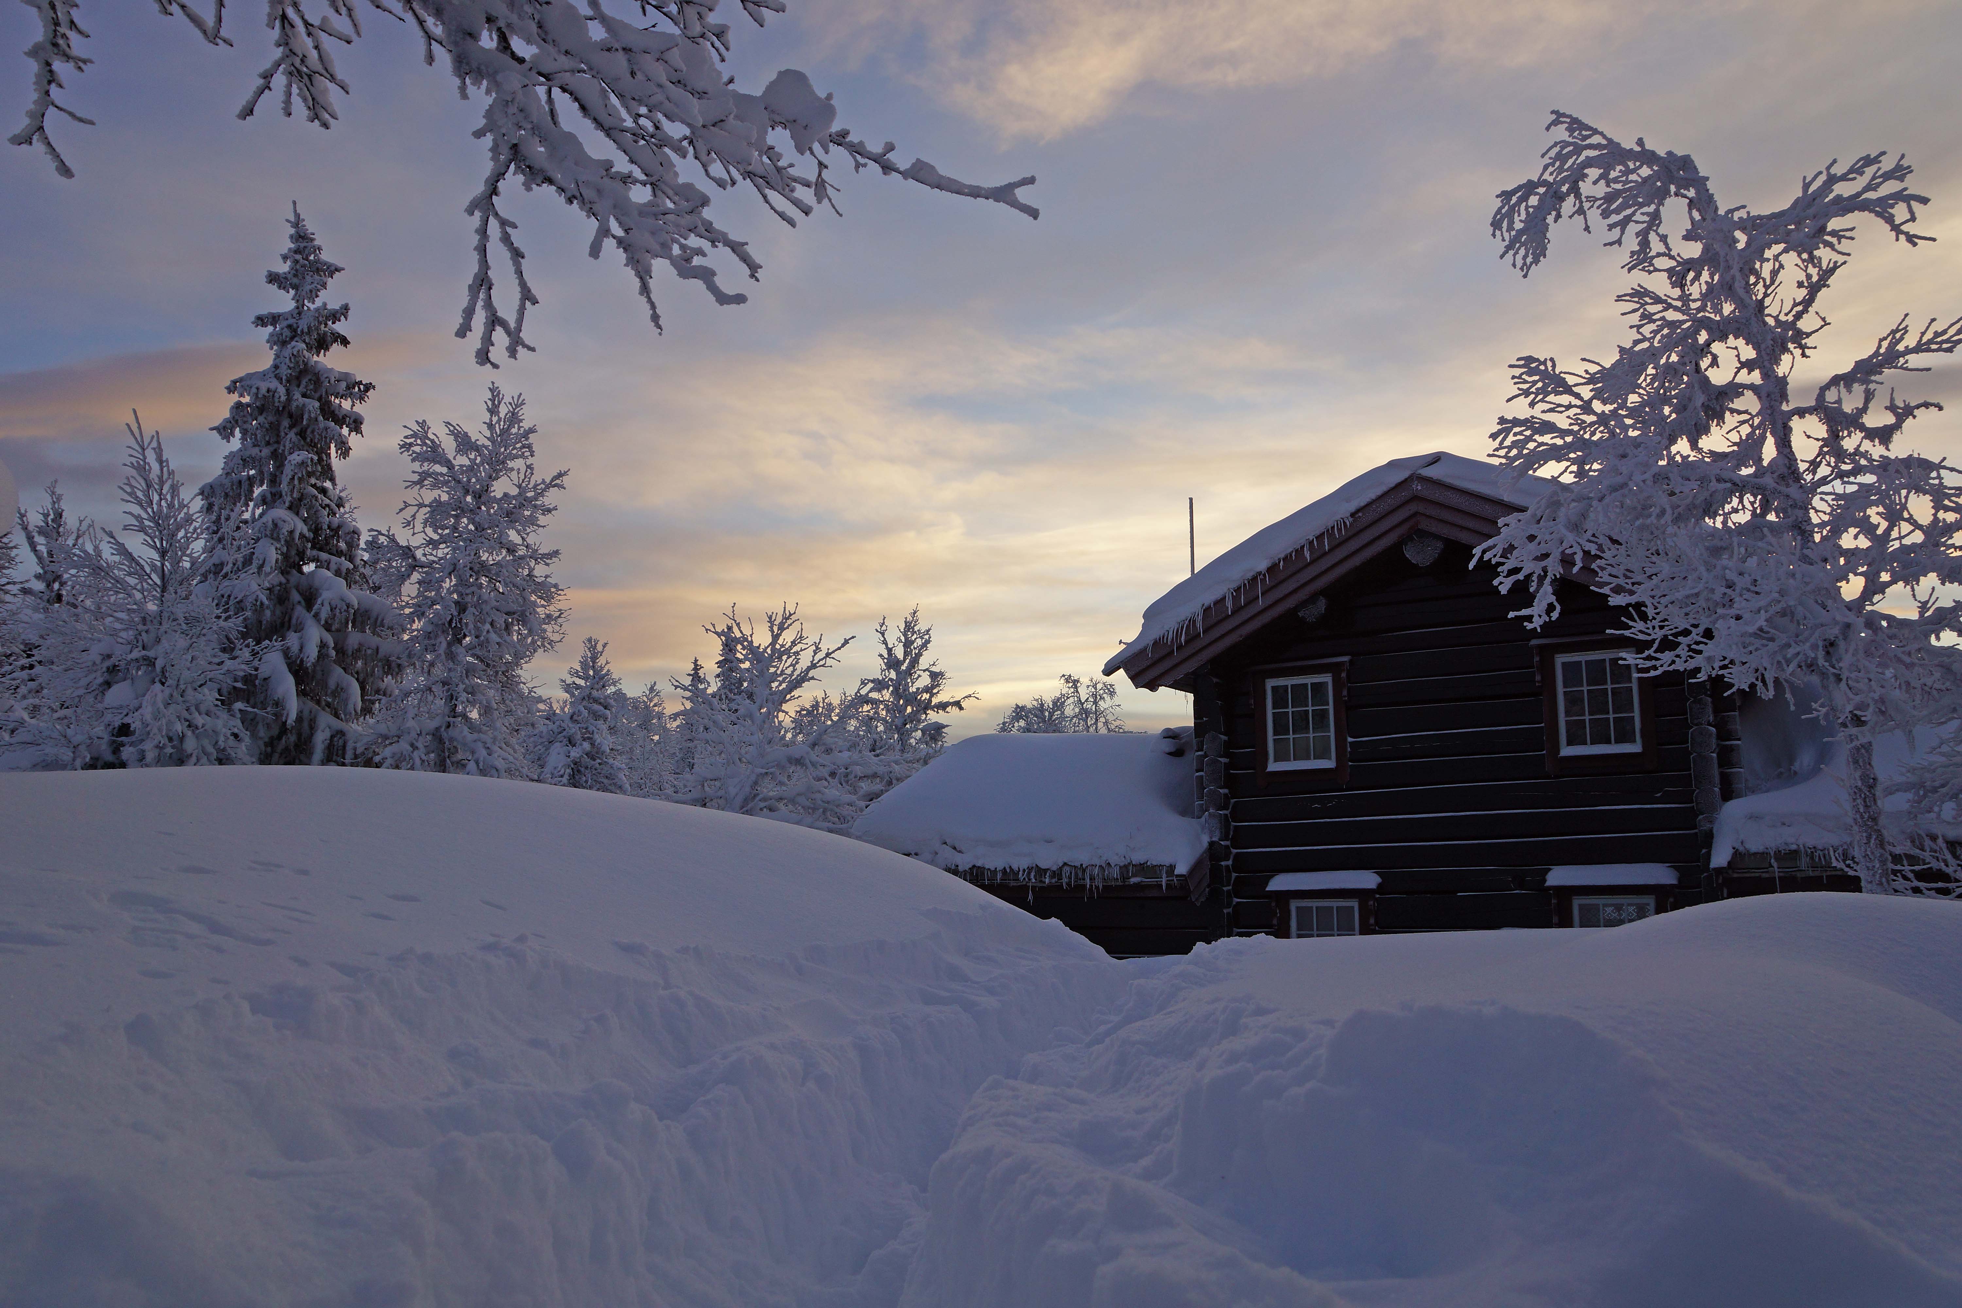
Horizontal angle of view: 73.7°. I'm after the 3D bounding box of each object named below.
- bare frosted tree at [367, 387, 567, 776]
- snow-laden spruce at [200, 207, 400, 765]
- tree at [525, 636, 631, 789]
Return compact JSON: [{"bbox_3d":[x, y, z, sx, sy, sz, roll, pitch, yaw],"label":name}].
[{"bbox_3d":[-7.033,-0.256,17.763,2.700,7.270,2.700,6,-13,-22],"label":"bare frosted tree"},{"bbox_3d":[-8.660,-1.710,16.478,2.402,8.422,2.402,6,-13,-28],"label":"snow-laden spruce"},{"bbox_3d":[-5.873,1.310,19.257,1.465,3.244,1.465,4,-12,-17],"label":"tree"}]

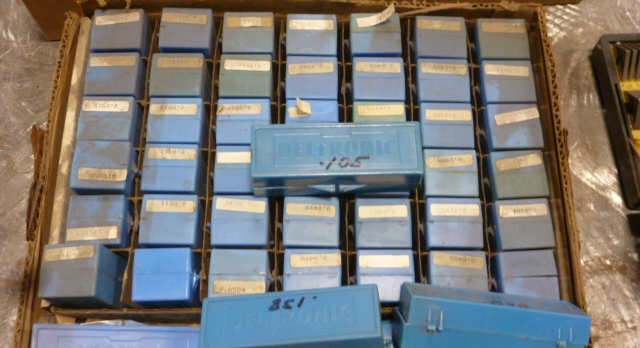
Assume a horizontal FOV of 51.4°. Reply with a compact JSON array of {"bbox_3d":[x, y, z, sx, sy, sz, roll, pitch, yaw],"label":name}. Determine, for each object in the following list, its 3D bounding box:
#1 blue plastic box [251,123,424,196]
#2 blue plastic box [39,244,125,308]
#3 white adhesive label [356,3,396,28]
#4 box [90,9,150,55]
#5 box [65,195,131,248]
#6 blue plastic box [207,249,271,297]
[{"bbox_3d":[0.010,-0.009,0.446,0.111,0.035,0.039,-1,66,-6],"label":"blue plastic box"},{"bbox_3d":[-0.161,0.083,0.488,0.038,0.111,0.035,-2,69,3],"label":"blue plastic box"},{"bbox_3d":[0.043,-0.118,0.499,0.032,0.006,0.008,-18,64,32],"label":"white adhesive label"},{"bbox_3d":[-0.155,-0.091,0.558,0.038,0.111,0.035,-1,70,-2],"label":"box"},{"bbox_3d":[-0.153,0.050,0.503,0.038,0.111,0.035,-1,70,-2],"label":"box"},{"bbox_3d":[-0.055,0.086,0.491,0.038,0.111,0.035,0,70,-2],"label":"blue plastic box"}]

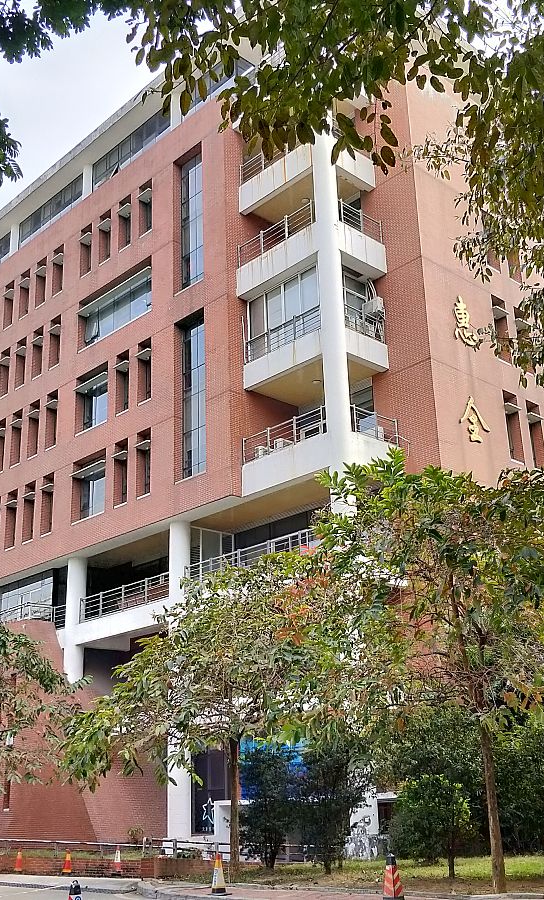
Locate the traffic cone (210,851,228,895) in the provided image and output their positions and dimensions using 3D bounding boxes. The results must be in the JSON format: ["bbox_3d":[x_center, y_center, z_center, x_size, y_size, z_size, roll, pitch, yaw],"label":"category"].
[{"bbox_3d":[-1.022,8.098,16.639,0.380,0.700,0.380,-1,-19,-4],"label":"traffic cone"}]

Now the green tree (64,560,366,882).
[{"bbox_3d":[-1.284,5.946,20.413,6.600,7.200,6.000,-1,-19,-4],"label":"green tree"}]

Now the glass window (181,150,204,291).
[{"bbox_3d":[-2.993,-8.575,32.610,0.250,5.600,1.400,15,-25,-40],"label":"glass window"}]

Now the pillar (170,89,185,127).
[{"bbox_3d":[-3.734,-13.544,34.649,0.500,1.781,0.650,15,-25,-40],"label":"pillar"}]

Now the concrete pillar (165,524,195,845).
[{"bbox_3d":[-3.329,7.914,31.205,0.880,11.000,0.880,0,-20,-6],"label":"concrete pillar"}]

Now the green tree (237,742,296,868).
[{"bbox_3d":[-0.091,7.963,19.443,1.300,2.570,1.300,-2,-20,-1],"label":"green tree"}]

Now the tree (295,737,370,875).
[{"bbox_3d":[1.373,8.023,19.663,1.650,2.850,1.600,-3,-19,3],"label":"tree"}]

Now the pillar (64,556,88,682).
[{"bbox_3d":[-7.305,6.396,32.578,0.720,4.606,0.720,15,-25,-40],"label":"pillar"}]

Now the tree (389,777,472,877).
[{"bbox_3d":[3.130,7.295,16.831,1.600,1.860,1.550,-5,-20,9],"label":"tree"}]

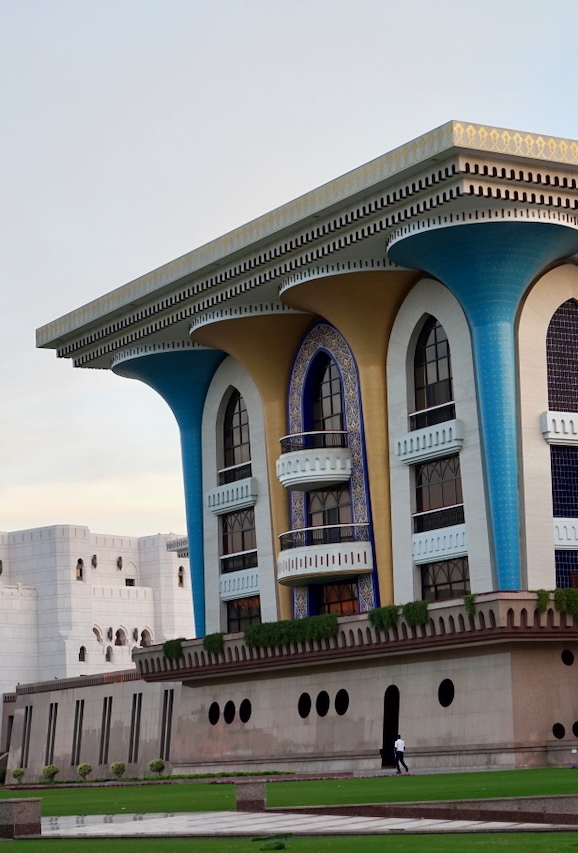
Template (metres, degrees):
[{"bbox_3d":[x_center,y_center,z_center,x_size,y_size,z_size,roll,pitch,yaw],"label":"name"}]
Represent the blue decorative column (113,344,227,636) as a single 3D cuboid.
[{"bbox_3d":[-5.308,4.485,106.696,9.300,17.300,9.300,-3,-10,0],"label":"blue decorative column"}]

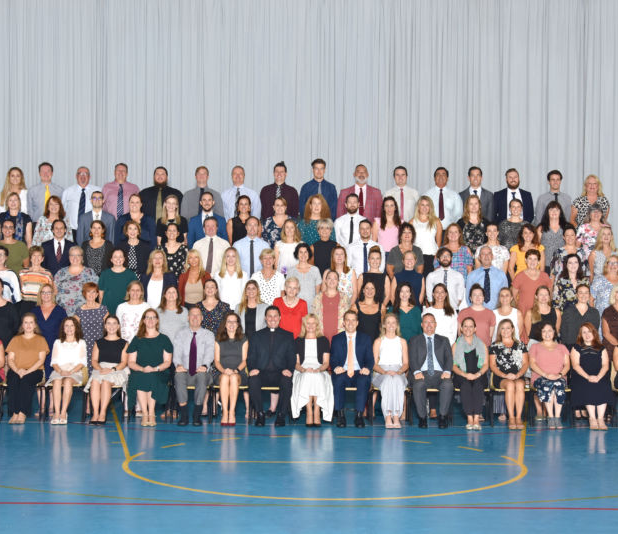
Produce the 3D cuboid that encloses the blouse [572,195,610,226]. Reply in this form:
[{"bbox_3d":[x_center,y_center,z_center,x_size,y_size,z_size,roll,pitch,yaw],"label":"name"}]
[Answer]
[{"bbox_3d":[3.843,-0.669,14.490,0.490,0.620,0.290,0,-2,6],"label":"blouse"}]

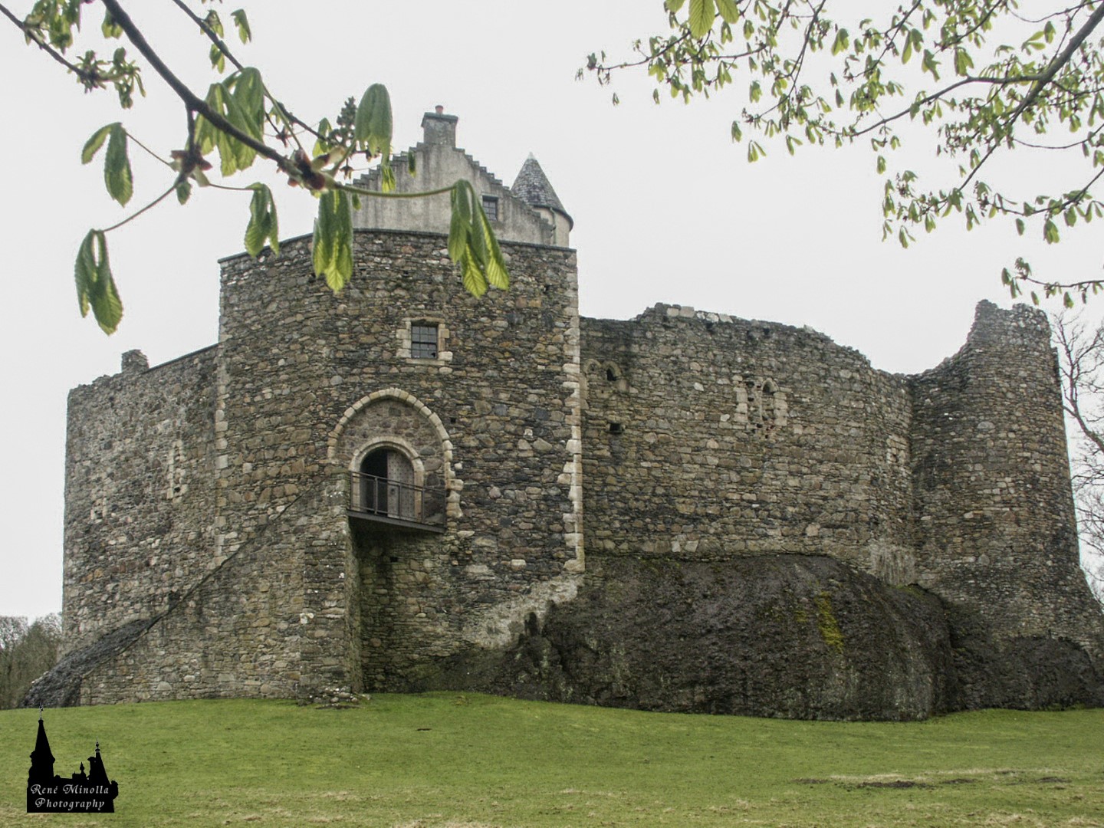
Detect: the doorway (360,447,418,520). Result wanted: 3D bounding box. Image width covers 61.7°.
[{"bbox_3d":[-5.049,2.134,28.423,1.680,2.150,0.450,1,-11,-8],"label":"doorway"}]

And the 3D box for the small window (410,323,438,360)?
[{"bbox_3d":[-3.984,-2.261,28.868,0.850,1.130,0.250,1,-11,-10],"label":"small window"}]

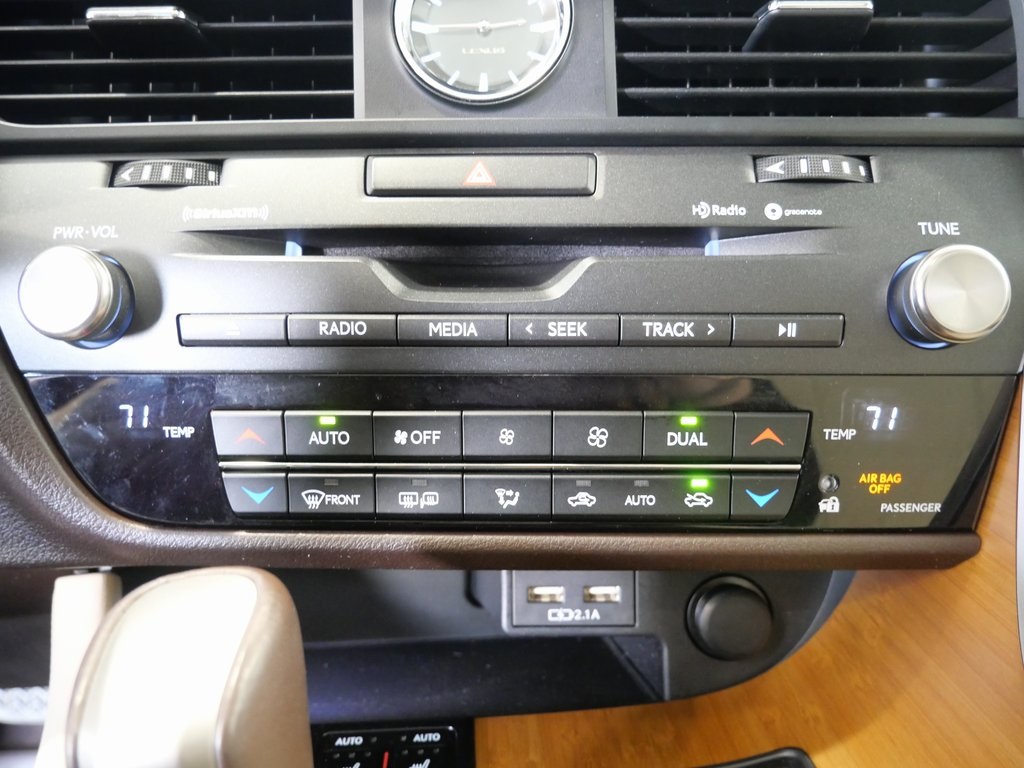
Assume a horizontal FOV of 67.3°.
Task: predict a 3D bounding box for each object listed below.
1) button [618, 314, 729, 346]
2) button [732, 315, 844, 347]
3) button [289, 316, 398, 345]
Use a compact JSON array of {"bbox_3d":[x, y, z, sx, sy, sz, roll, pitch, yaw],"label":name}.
[{"bbox_3d":[0.049,-0.016,0.233,0.033,0.010,0.006,0,-2,1],"label":"button"},{"bbox_3d":[0.083,-0.016,0.233,0.033,0.010,0.006,0,-2,1],"label":"button"},{"bbox_3d":[-0.051,-0.016,0.235,0.033,0.010,0.006,0,-2,1],"label":"button"}]

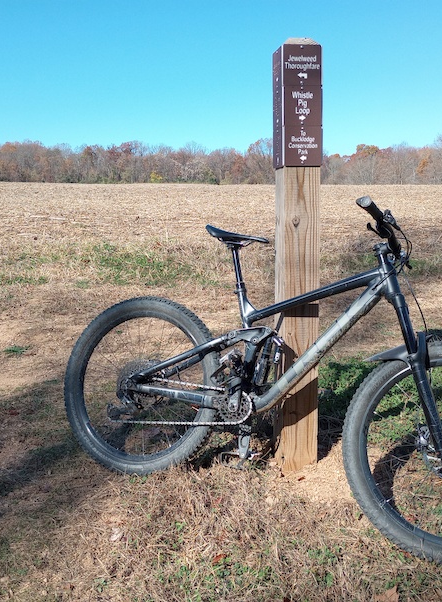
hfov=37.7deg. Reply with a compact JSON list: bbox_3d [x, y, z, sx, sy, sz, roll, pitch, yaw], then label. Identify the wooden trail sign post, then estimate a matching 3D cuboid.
[{"bbox_3d":[0.299,-0.159,2.549,0.149,1.658,0.149,-2,8,-9],"label":"wooden trail sign post"}]

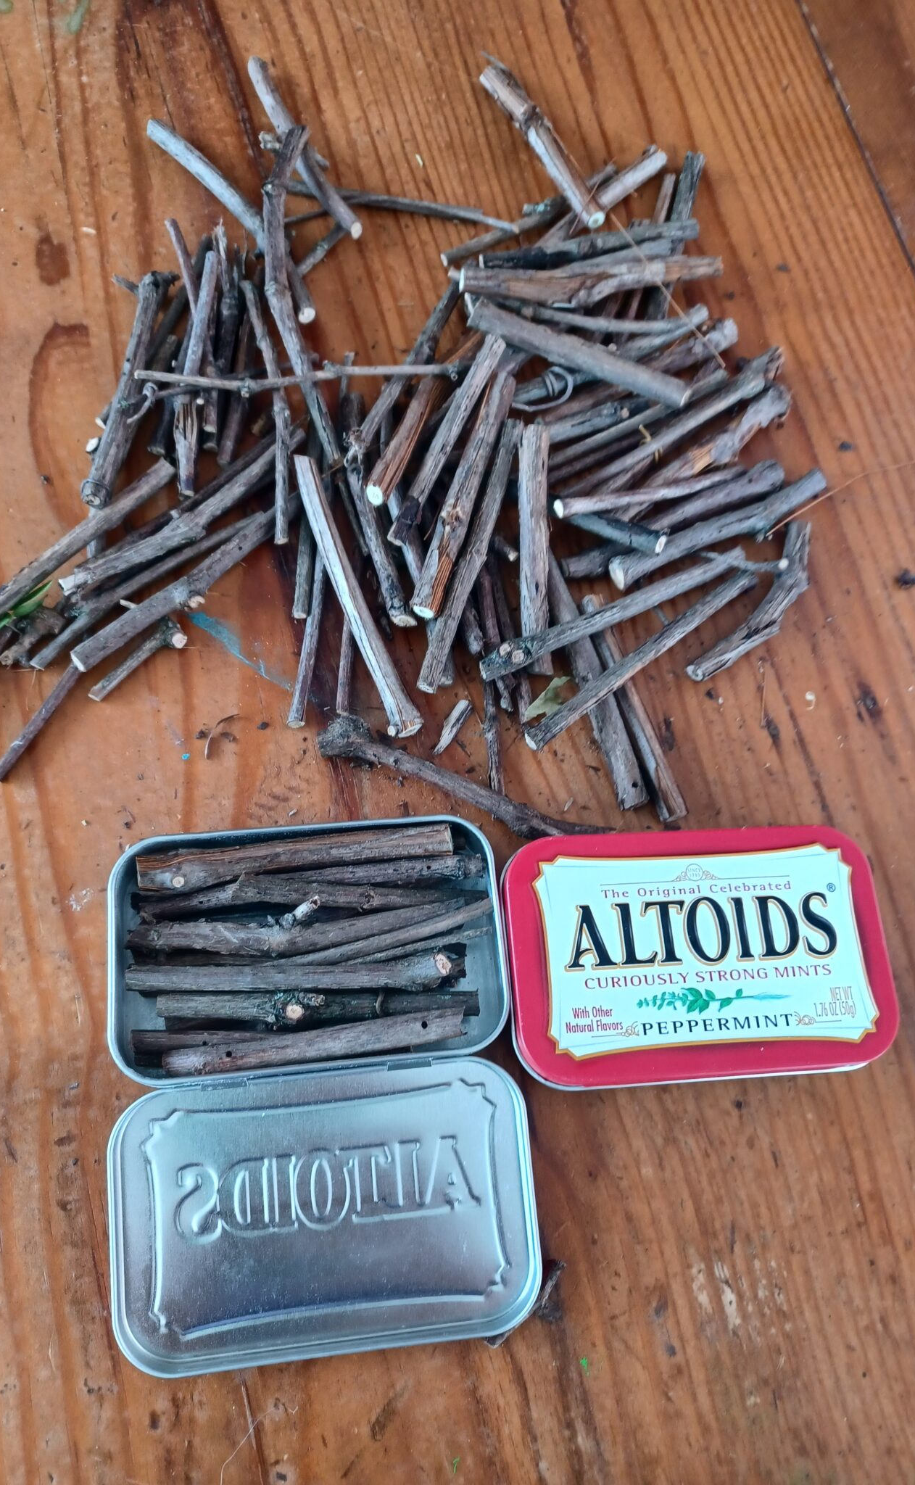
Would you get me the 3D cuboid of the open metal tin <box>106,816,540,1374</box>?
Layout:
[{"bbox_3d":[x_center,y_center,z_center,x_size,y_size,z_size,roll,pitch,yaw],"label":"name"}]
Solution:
[{"bbox_3d":[-0.033,0.079,0.255,0.095,0.021,0.120,-4,67,-7],"label":"open metal tin"}]

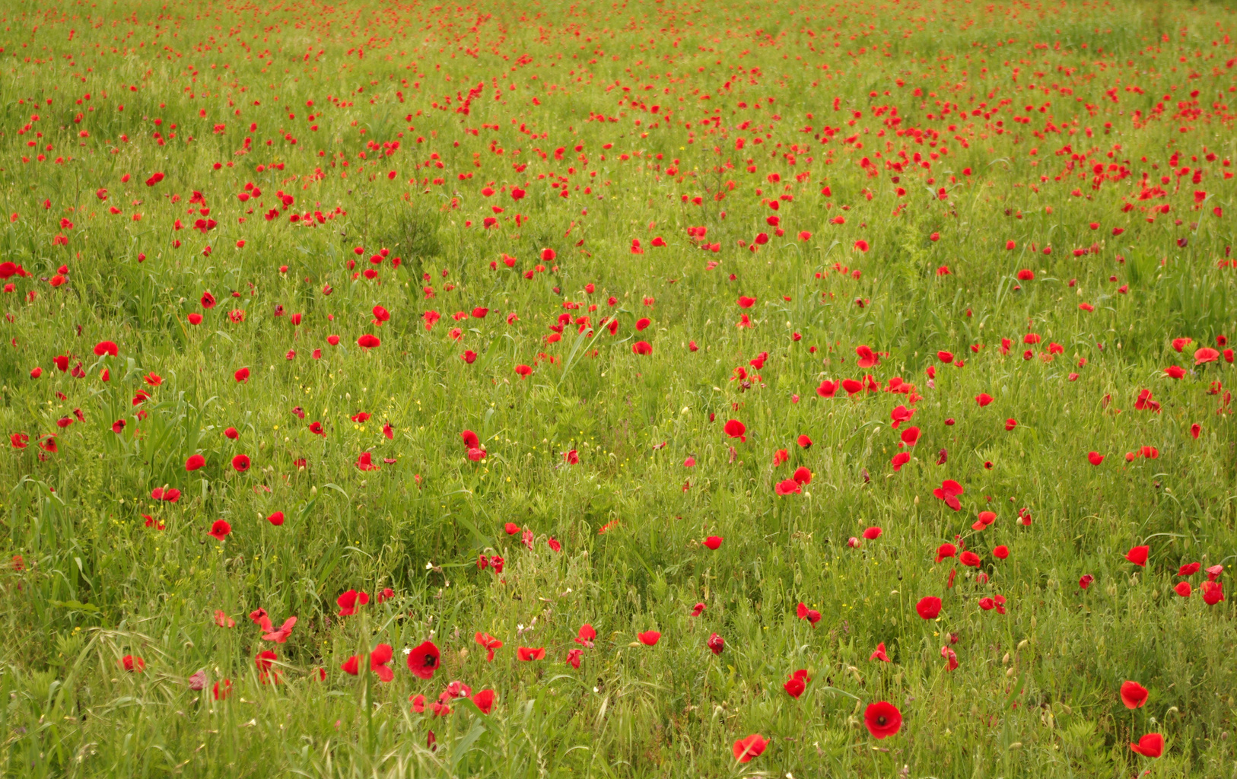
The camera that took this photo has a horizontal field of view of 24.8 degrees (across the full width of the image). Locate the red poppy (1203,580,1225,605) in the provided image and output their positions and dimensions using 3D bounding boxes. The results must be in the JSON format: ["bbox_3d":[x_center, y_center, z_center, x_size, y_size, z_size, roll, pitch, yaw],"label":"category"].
[{"bbox_3d":[1.147,0.391,5.422,0.041,0.040,0.037,2,11,12],"label":"red poppy"}]

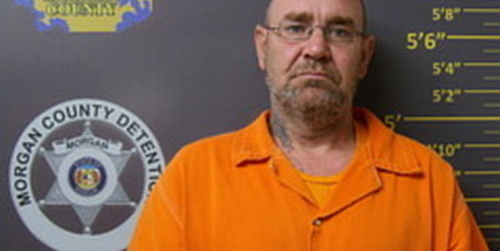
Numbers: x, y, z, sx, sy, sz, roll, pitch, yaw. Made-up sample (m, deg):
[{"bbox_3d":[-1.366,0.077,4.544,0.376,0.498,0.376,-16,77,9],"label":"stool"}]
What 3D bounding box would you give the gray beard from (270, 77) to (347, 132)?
[{"bbox_3d":[0.091,-0.033,1.025,0.118,0.085,0.080,3,0,2],"label":"gray beard"}]

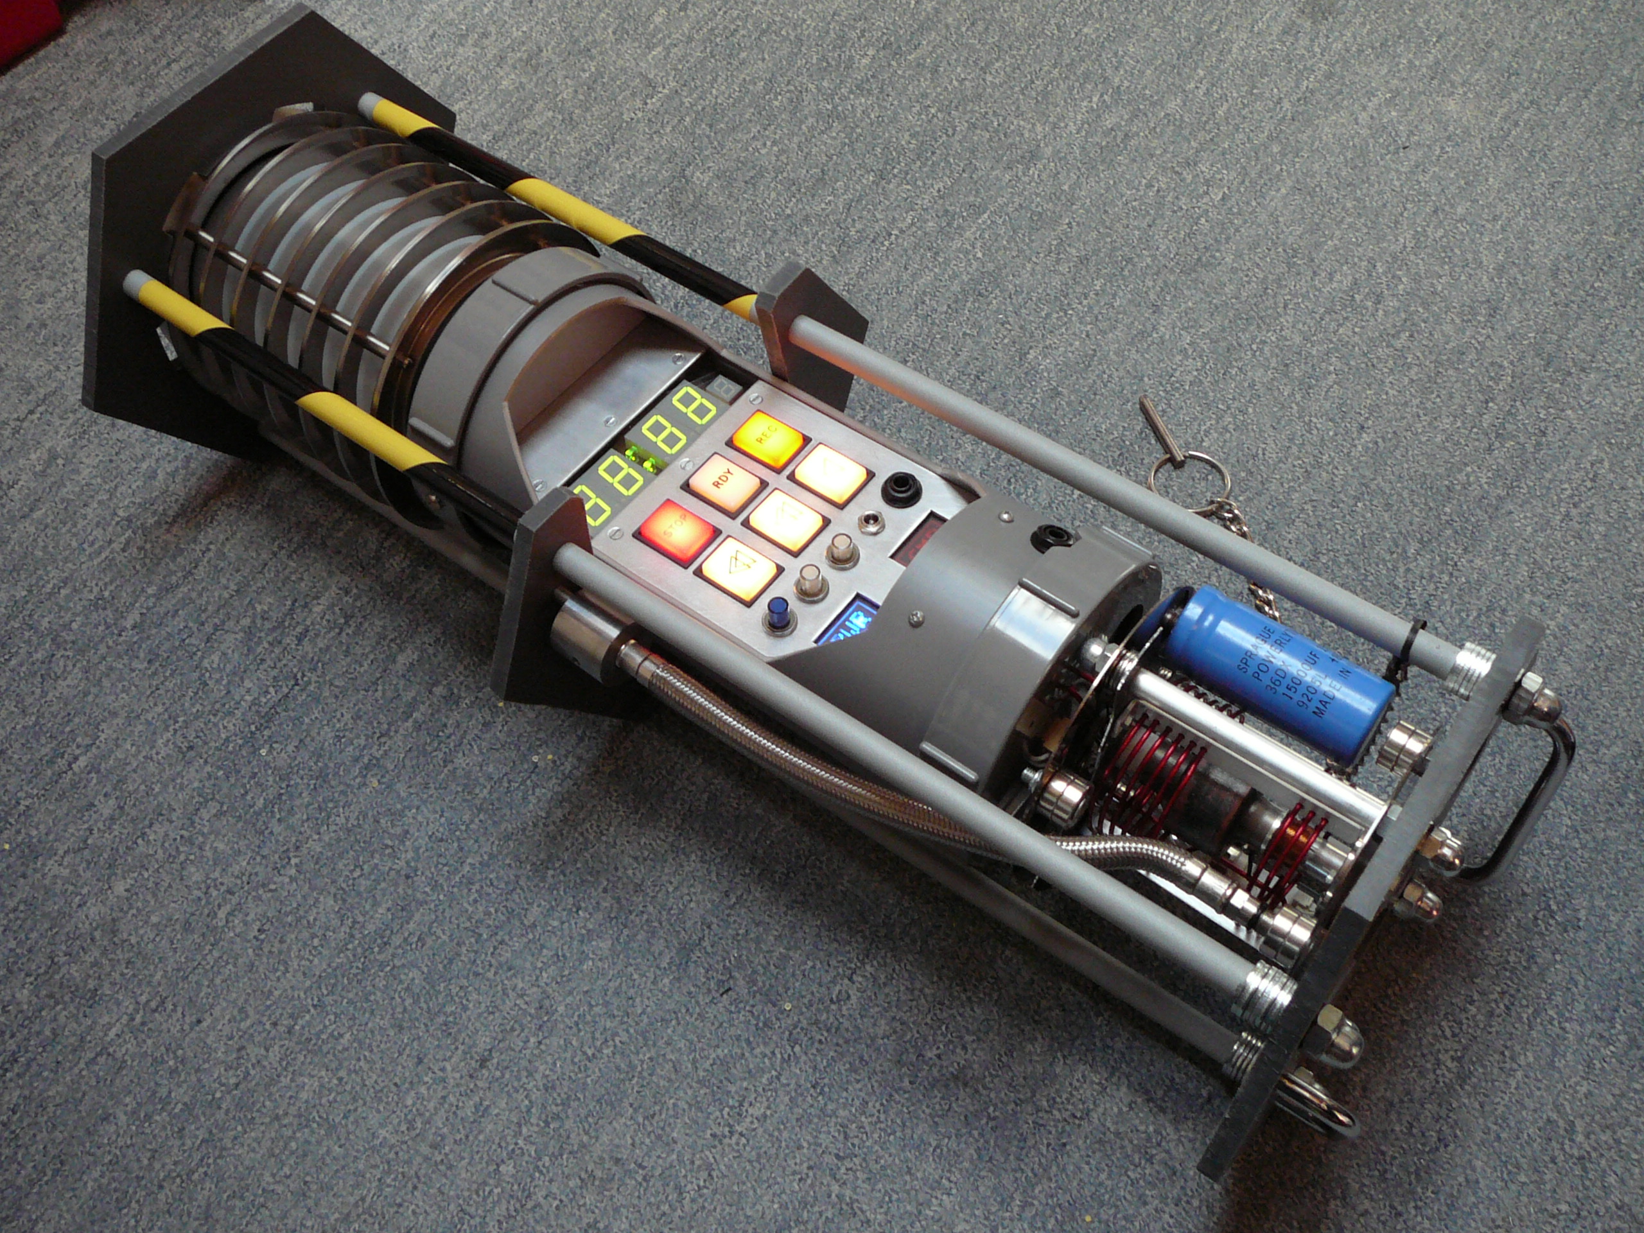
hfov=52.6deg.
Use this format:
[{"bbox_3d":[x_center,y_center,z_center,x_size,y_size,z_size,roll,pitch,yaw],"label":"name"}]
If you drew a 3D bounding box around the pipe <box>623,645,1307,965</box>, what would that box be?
[{"bbox_3d":[0.033,0.053,0.512,0.237,0.015,0.034,21,93,23],"label":"pipe"}]

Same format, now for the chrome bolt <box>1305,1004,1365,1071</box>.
[{"bbox_3d":[0.163,0.134,0.528,0.017,0.017,0.017,31,64,22],"label":"chrome bolt"}]

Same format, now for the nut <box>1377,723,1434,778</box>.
[{"bbox_3d":[0.173,0.040,0.496,0.010,0.015,0.015,31,64,23],"label":"nut"}]

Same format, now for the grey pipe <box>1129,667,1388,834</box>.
[{"bbox_3d":[0.122,0.036,0.478,0.080,0.008,0.008,31,64,23],"label":"grey pipe"}]

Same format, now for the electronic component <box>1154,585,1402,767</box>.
[{"bbox_3d":[0.172,0.022,0.629,0.079,0.035,0.035,31,64,22],"label":"electronic component"}]

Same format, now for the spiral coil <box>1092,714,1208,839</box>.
[{"bbox_3d":[0.125,0.061,0.634,0.029,0.042,0.042,31,64,22],"label":"spiral coil"}]

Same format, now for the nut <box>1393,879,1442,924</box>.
[{"bbox_3d":[0.177,0.085,0.493,0.012,0.011,0.011,31,64,23],"label":"nut"}]

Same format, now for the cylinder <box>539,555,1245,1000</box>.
[{"bbox_3d":[0.019,0.049,0.597,0.298,0.013,0.013,31,64,22],"label":"cylinder"}]

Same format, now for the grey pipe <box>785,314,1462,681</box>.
[{"bbox_3d":[0.109,-0.053,0.658,0.298,0.013,0.013,31,64,22],"label":"grey pipe"}]

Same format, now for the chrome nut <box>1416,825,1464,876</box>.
[{"bbox_3d":[0.205,0.078,0.553,0.015,0.014,0.014,31,64,22],"label":"chrome nut"}]

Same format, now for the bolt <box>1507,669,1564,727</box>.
[{"bbox_3d":[0.207,0.026,0.484,0.015,0.015,0.015,31,64,23],"label":"bolt"}]

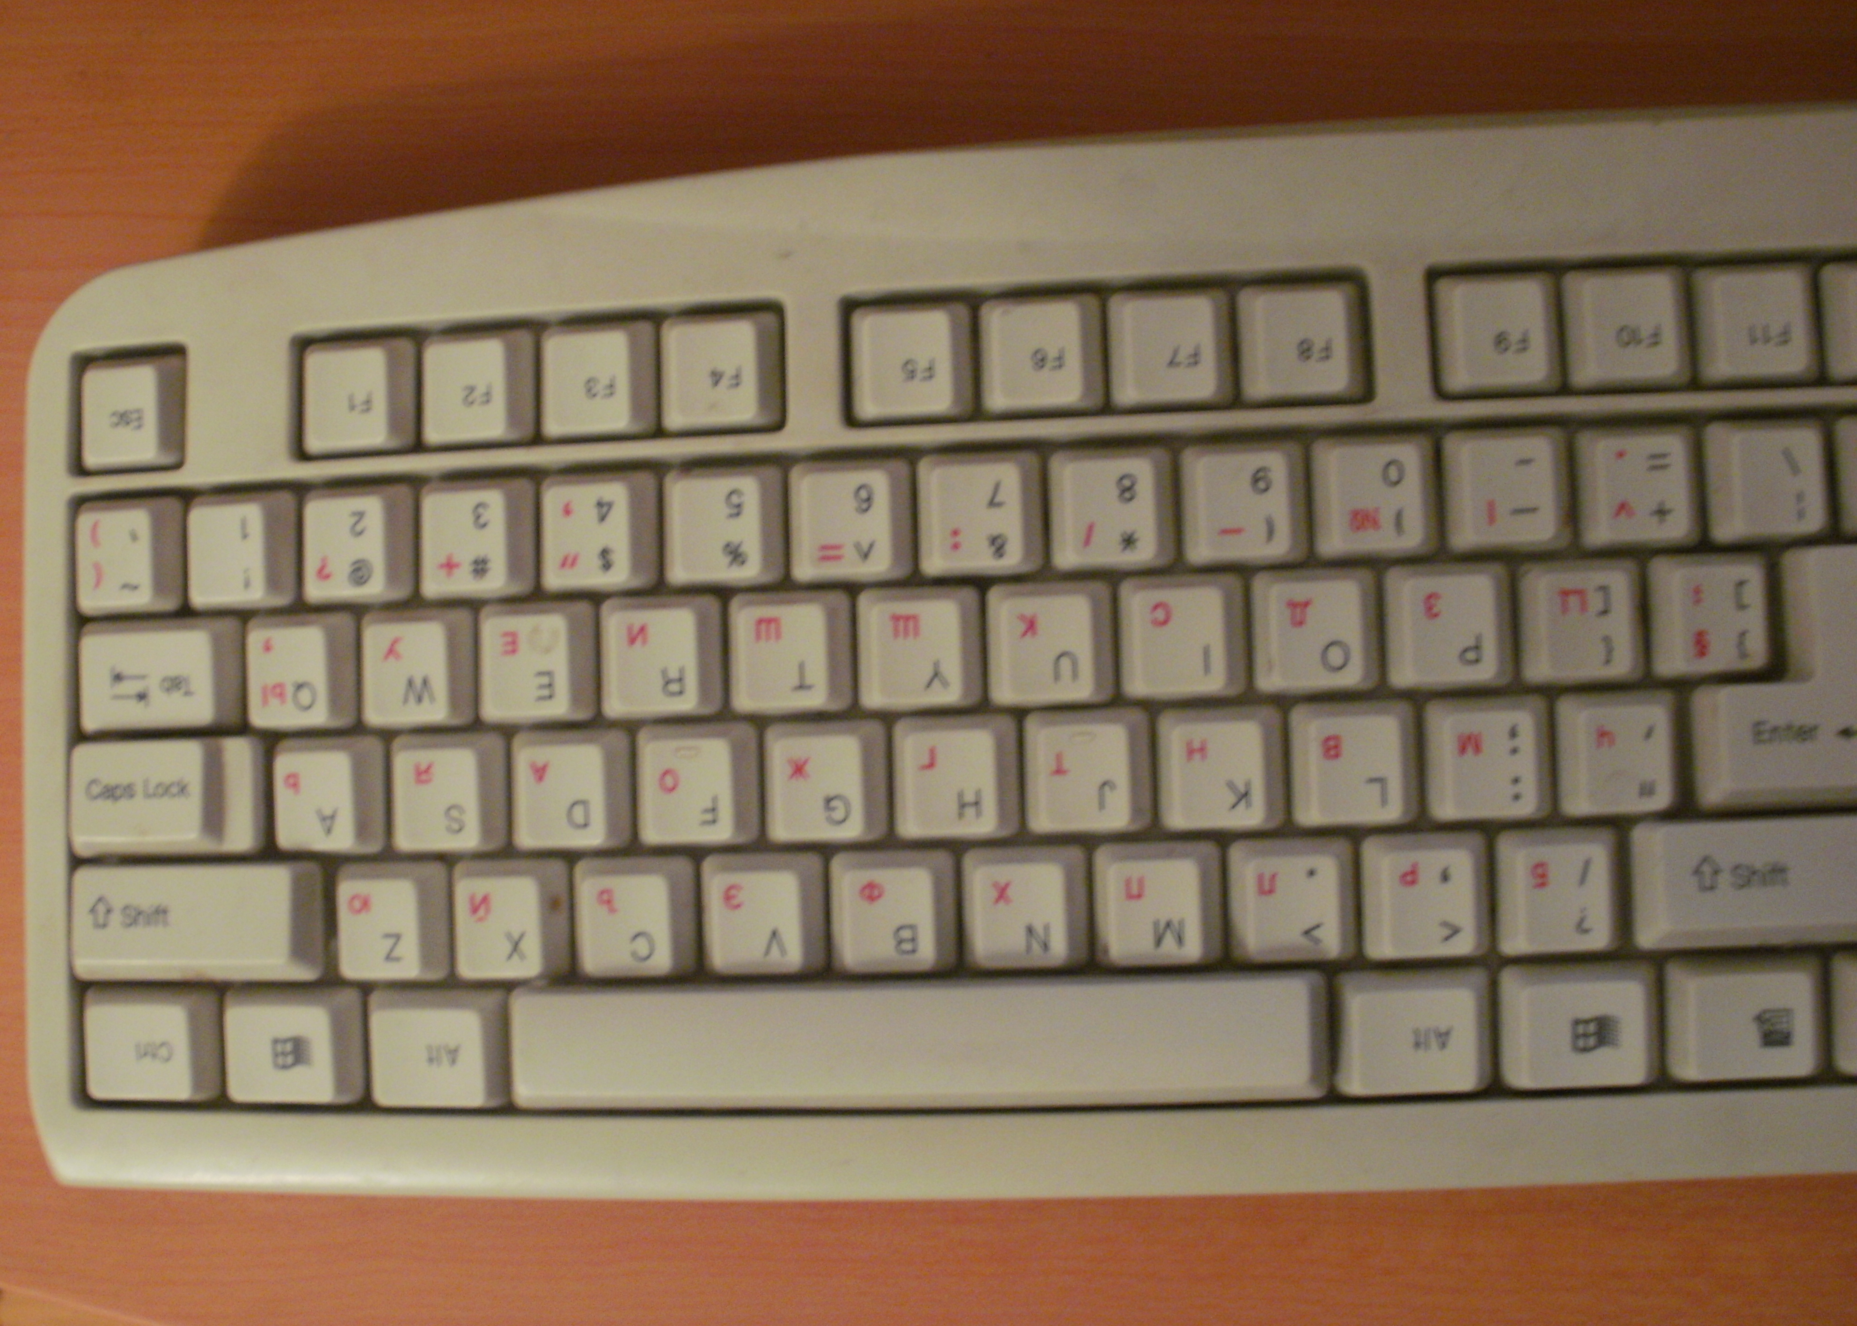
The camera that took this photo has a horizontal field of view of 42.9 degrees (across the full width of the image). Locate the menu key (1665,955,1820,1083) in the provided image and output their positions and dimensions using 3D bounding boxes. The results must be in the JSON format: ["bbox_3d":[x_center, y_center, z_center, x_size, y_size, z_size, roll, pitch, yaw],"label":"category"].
[{"bbox_3d":[0.112,0.049,0.323,0.023,0.007,0.018,-2,86,7],"label":"menu key"}]

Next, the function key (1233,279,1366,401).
[{"bbox_3d":[0.054,-0.047,0.343,0.018,0.008,0.018,-2,85,7],"label":"function key"}]

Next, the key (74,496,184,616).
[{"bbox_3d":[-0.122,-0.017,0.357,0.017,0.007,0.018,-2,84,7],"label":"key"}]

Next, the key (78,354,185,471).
[{"bbox_3d":[-0.124,-0.039,0.364,0.017,0.008,0.018,-2,85,7],"label":"key"}]

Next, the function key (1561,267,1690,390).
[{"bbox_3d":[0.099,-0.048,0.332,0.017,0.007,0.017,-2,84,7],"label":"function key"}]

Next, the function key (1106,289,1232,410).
[{"bbox_3d":[0.035,-0.047,0.346,0.018,0.008,0.018,-2,85,7],"label":"function key"}]

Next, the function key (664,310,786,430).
[{"bbox_3d":[-0.031,-0.043,0.347,0.018,0.007,0.018,-2,86,7],"label":"function key"}]

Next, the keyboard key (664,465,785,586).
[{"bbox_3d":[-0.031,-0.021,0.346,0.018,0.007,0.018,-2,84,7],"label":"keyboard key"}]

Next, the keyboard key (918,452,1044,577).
[{"bbox_3d":[0.007,-0.022,0.345,0.018,0.008,0.018,-2,85,7],"label":"keyboard key"}]

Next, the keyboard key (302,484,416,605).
[{"bbox_3d":[-0.086,-0.018,0.352,0.018,0.007,0.018,-2,86,7],"label":"keyboard key"}]

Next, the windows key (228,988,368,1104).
[{"bbox_3d":[-0.096,0.057,0.353,0.022,0.008,0.018,-2,85,7],"label":"windows key"}]

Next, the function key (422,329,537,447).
[{"bbox_3d":[-0.069,-0.042,0.358,0.018,0.008,0.018,-2,85,7],"label":"function key"}]

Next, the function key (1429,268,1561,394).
[{"bbox_3d":[0.081,-0.047,0.334,0.018,0.007,0.018,-2,86,7],"label":"function key"}]

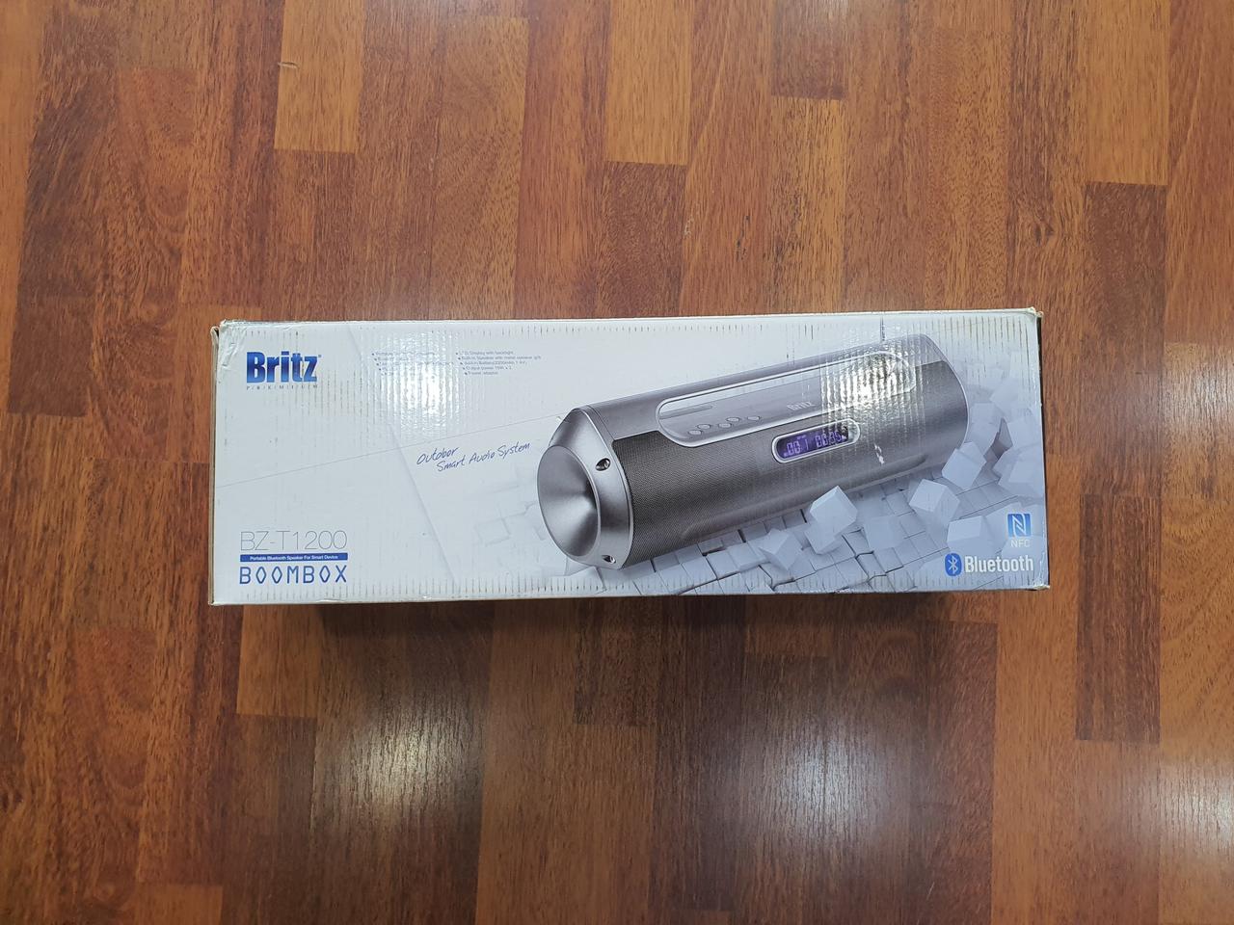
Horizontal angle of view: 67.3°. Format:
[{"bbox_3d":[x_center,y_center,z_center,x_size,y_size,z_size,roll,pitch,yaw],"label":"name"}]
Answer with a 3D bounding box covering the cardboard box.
[{"bbox_3d":[0.007,0.002,0.570,0.440,0.155,0.150,-1,86,-1],"label":"cardboard box"}]

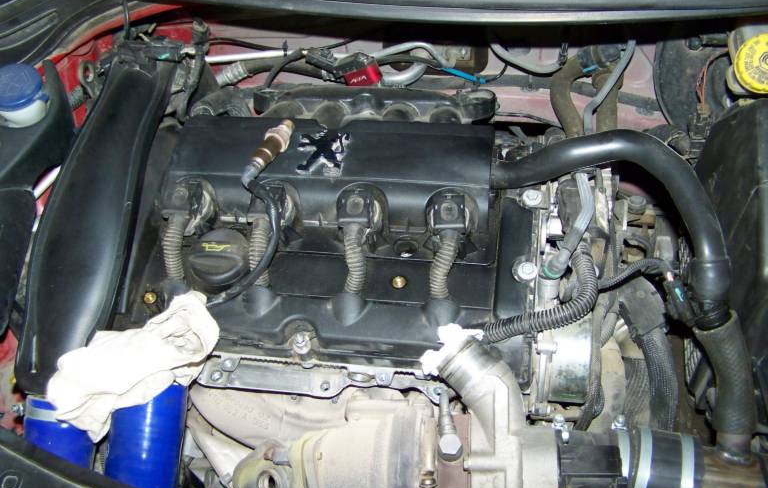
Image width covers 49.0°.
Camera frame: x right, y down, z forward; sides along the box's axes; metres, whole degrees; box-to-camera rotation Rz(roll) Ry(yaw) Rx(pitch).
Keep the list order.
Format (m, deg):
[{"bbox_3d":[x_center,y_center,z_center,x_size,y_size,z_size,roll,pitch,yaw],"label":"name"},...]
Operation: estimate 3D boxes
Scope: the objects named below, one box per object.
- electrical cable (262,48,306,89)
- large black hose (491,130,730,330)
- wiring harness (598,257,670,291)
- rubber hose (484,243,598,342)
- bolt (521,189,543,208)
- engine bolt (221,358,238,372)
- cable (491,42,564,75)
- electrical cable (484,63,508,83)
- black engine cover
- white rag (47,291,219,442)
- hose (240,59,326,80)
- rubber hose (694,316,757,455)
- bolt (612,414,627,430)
[{"bbox_3d":[-0.112,-0.197,0.953,0.053,0.049,0.021,0,53,0],"label":"electrical cable"},{"bbox_3d":[0.199,-0.015,0.765,0.205,0.070,0.165,3,63,9],"label":"large black hose"},{"bbox_3d":[0.244,0.027,0.817,0.074,0.032,0.028,0,53,0],"label":"wiring harness"},{"bbox_3d":[0.146,0.045,0.802,0.121,0.037,0.100,0,53,0],"label":"rubber hose"},{"bbox_3d":[0.143,-0.044,0.815,0.020,0.015,0.020,-2,60,2],"label":"bolt"},{"bbox_3d":[-0.144,0.113,0.785,0.016,0.011,0.016,4,73,6],"label":"engine bolt"},{"bbox_3d":[0.161,-0.209,0.950,0.083,0.035,0.018,3,63,9],"label":"cable"},{"bbox_3d":[0.126,-0.191,0.935,0.027,0.020,0.012,3,63,9],"label":"electrical cable"},{"bbox_3d":[-0.029,-0.001,0.800,0.340,0.090,0.225,3,63,9],"label":"black engine cover"},{"bbox_3d":[-0.214,0.107,0.752,0.151,0.076,0.080,-34,60,-23],"label":"white rag"},{"bbox_3d":[-0.112,-0.195,0.930,0.090,0.024,0.020,3,63,9],"label":"hose"},{"bbox_3d":[0.315,0.130,0.769,0.043,0.139,0.040,-10,16,13],"label":"rubber hose"},{"bbox_3d":[0.219,0.166,0.785,0.013,0.014,0.013,0,53,0],"label":"bolt"}]

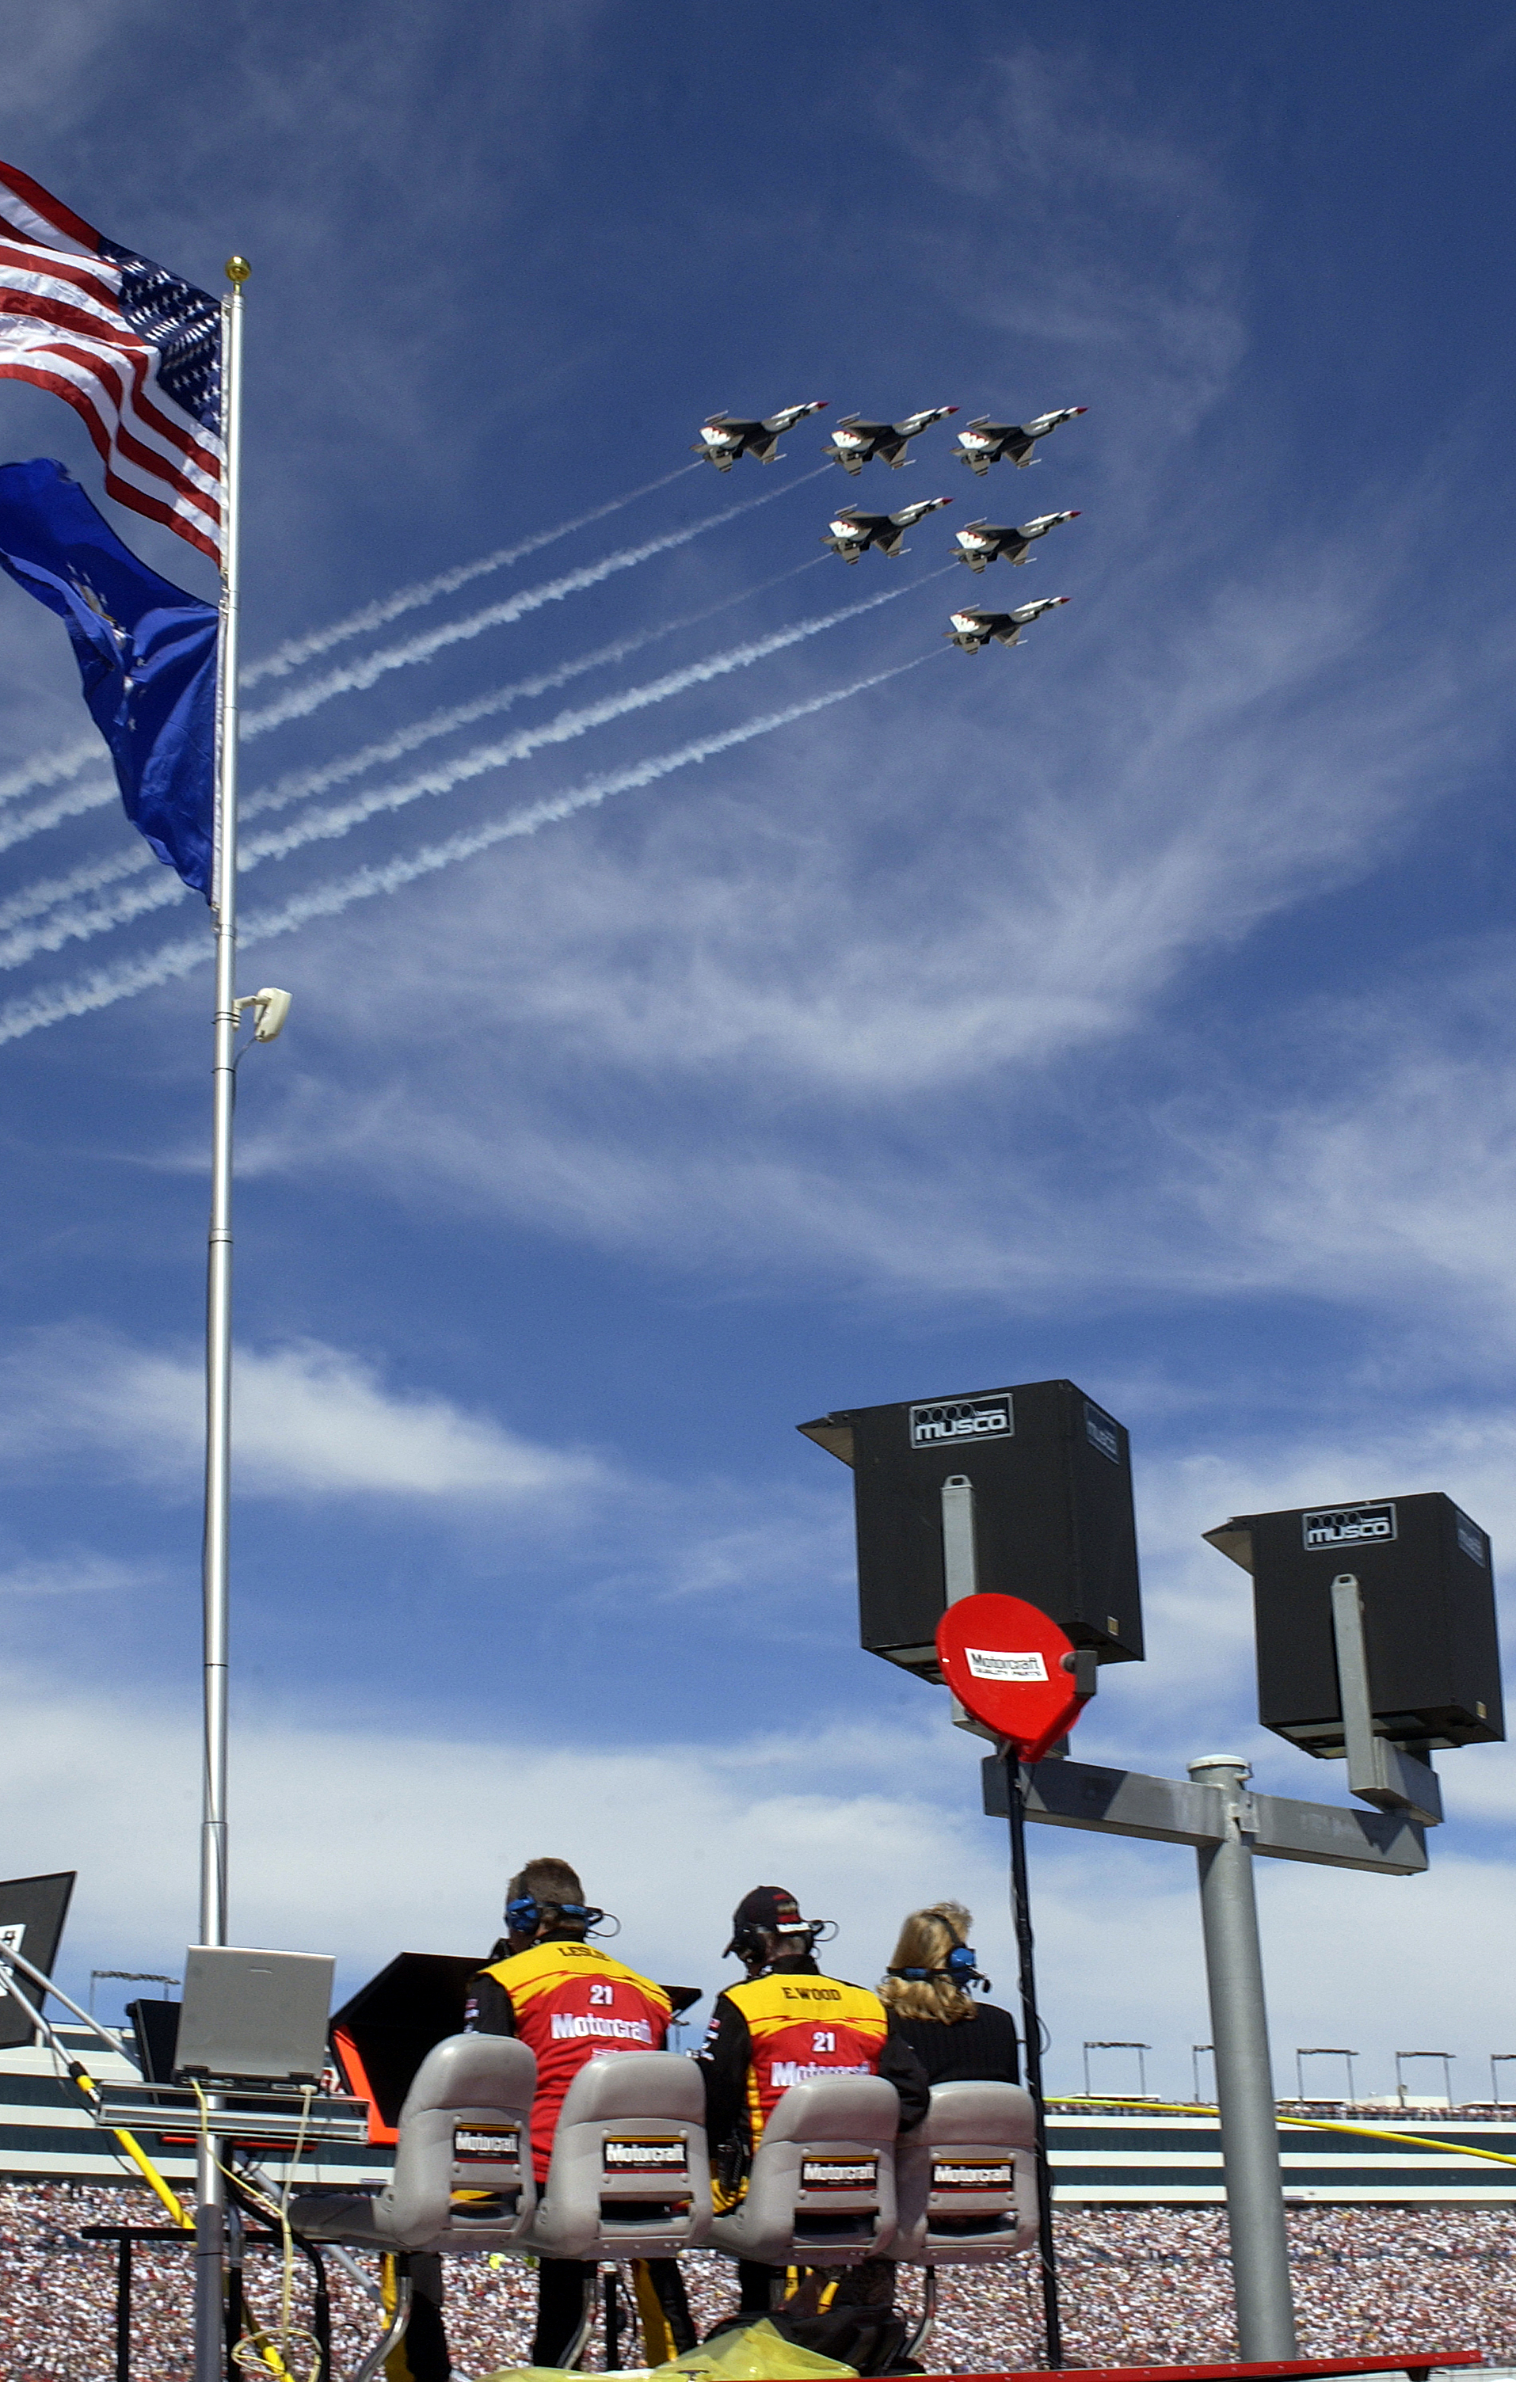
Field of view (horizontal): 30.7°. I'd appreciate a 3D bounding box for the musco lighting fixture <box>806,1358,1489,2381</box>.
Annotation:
[{"bbox_3d":[1.847,3.553,11.200,1.450,5.000,3.350,-21,-30,39],"label":"musco lighting fixture"}]

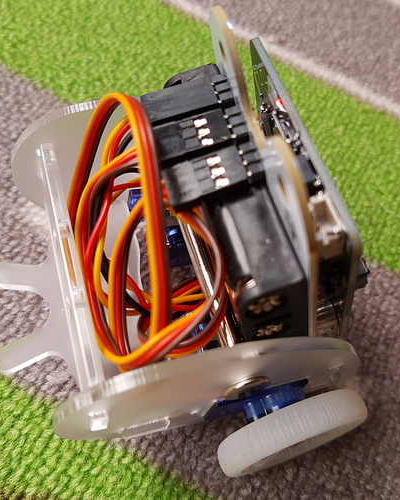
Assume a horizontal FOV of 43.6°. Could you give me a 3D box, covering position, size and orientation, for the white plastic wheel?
[{"bbox_3d":[0.022,0.044,0.119,0.035,0.035,0.007,-9,61,-19],"label":"white plastic wheel"}]

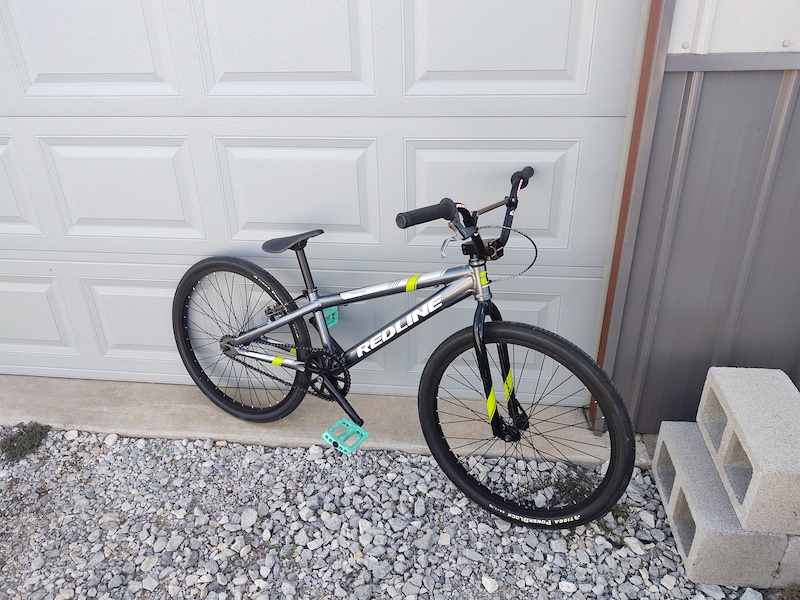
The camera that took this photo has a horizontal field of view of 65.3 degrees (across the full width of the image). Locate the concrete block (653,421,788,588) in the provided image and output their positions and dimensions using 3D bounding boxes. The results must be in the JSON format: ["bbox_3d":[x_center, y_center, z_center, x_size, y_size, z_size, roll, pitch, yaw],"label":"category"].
[{"bbox_3d":[0.859,0.545,1.720,0.194,0.192,0.397,2,29,6],"label":"concrete block"}]

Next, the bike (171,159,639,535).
[{"bbox_3d":[-0.106,0.085,1.815,1.570,0.920,0.700,13,23,26],"label":"bike"}]

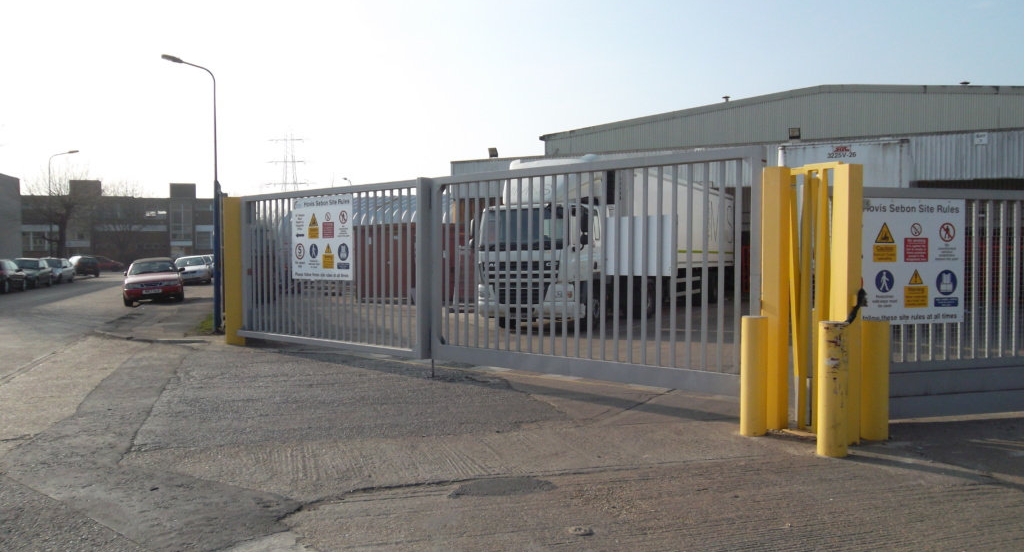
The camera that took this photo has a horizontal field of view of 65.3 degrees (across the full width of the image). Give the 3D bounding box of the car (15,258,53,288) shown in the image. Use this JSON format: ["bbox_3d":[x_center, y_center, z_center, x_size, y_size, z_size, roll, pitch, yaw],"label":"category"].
[{"bbox_3d":[-23.152,-0.134,38.131,1.680,1.410,4.100,-1,2,-19],"label":"car"}]

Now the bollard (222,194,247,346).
[{"bbox_3d":[-4.716,-0.080,13.601,0.270,2.500,0.270,-1,2,-19],"label":"bollard"}]

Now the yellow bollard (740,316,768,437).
[{"bbox_3d":[2.044,0.843,6.723,0.215,0.980,0.215,0,2,0],"label":"yellow bollard"}]

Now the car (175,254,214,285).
[{"bbox_3d":[-17.130,-0.363,42.770,1.720,1.420,4.300,-3,2,-17],"label":"car"}]

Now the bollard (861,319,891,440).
[{"bbox_3d":[2.980,0.844,6.556,0.215,0.980,0.215,0,2,0],"label":"bollard"}]

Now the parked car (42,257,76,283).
[{"bbox_3d":[-25.652,-0.304,44.381,1.700,1.430,4.150,-1,2,-19],"label":"parked car"}]

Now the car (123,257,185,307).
[{"bbox_3d":[-11.962,0.087,26.714,1.710,1.430,4.550,-5,3,-22],"label":"car"}]

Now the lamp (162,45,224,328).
[{"bbox_3d":[-6.246,-1.588,15.555,1.050,5.420,0.240,-1,2,-18],"label":"lamp"}]

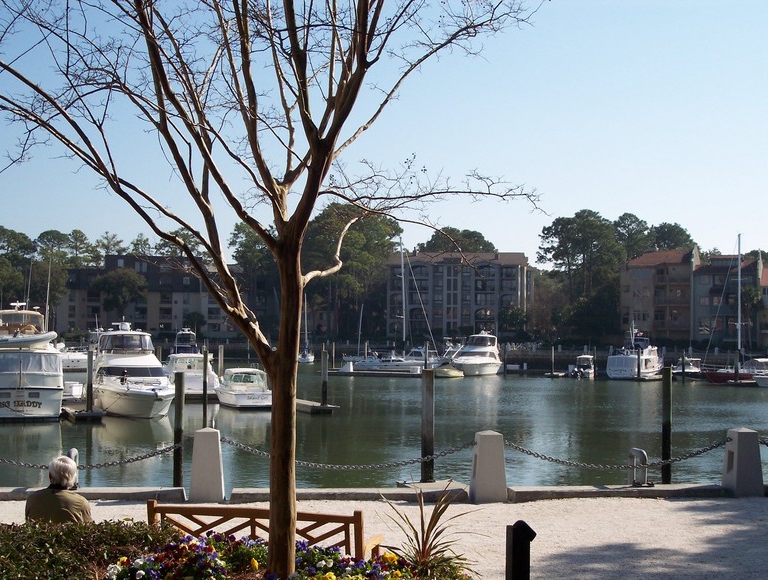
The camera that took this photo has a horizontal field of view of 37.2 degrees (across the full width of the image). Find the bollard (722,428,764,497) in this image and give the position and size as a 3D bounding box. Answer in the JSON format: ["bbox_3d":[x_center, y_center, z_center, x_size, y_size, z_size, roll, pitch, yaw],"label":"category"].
[{"bbox_3d":[4.678,2.248,14.854,0.400,0.890,0.400,1,-2,-12],"label":"bollard"}]

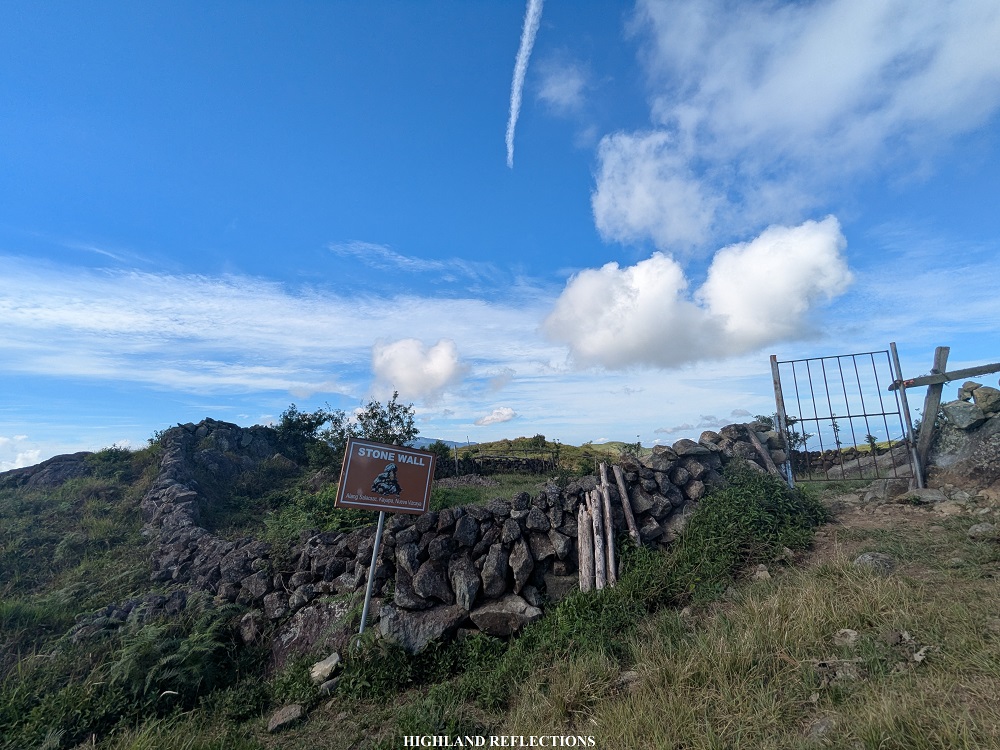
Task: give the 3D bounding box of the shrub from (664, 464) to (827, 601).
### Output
[{"bbox_3d":[2.480,1.514,4.650,1.300,1.150,1.000,4,-12,-17],"label":"shrub"}]

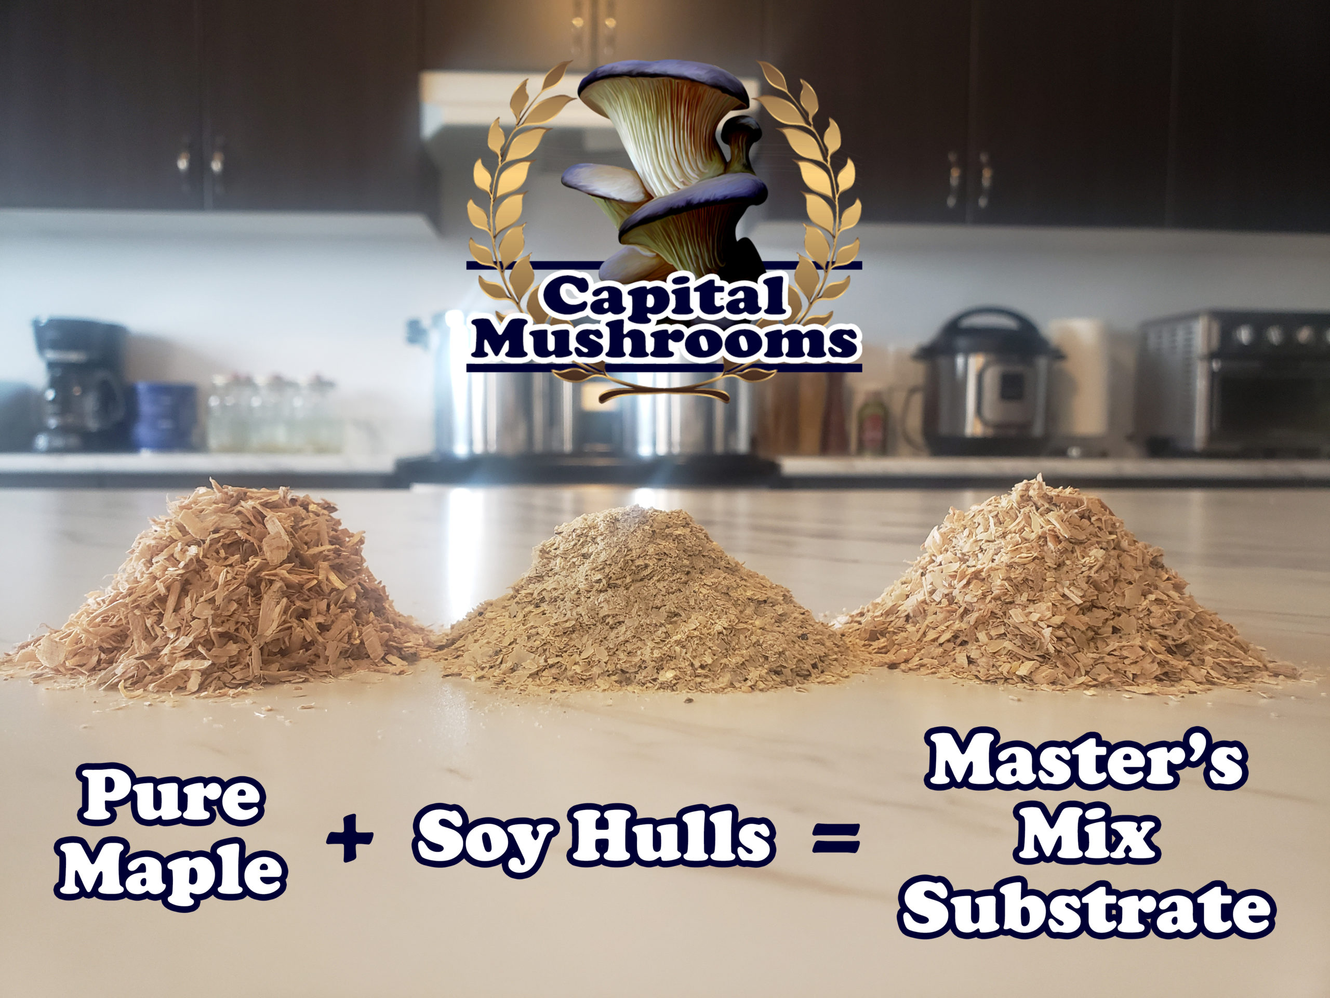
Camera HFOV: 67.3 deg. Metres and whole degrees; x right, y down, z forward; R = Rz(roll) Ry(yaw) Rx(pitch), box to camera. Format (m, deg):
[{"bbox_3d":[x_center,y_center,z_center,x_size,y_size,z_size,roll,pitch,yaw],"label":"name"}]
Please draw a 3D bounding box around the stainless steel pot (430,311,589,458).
[{"bbox_3d":[-0.339,-0.252,2.168,0.335,0.315,0.325,0,4,-2],"label":"stainless steel pot"}]

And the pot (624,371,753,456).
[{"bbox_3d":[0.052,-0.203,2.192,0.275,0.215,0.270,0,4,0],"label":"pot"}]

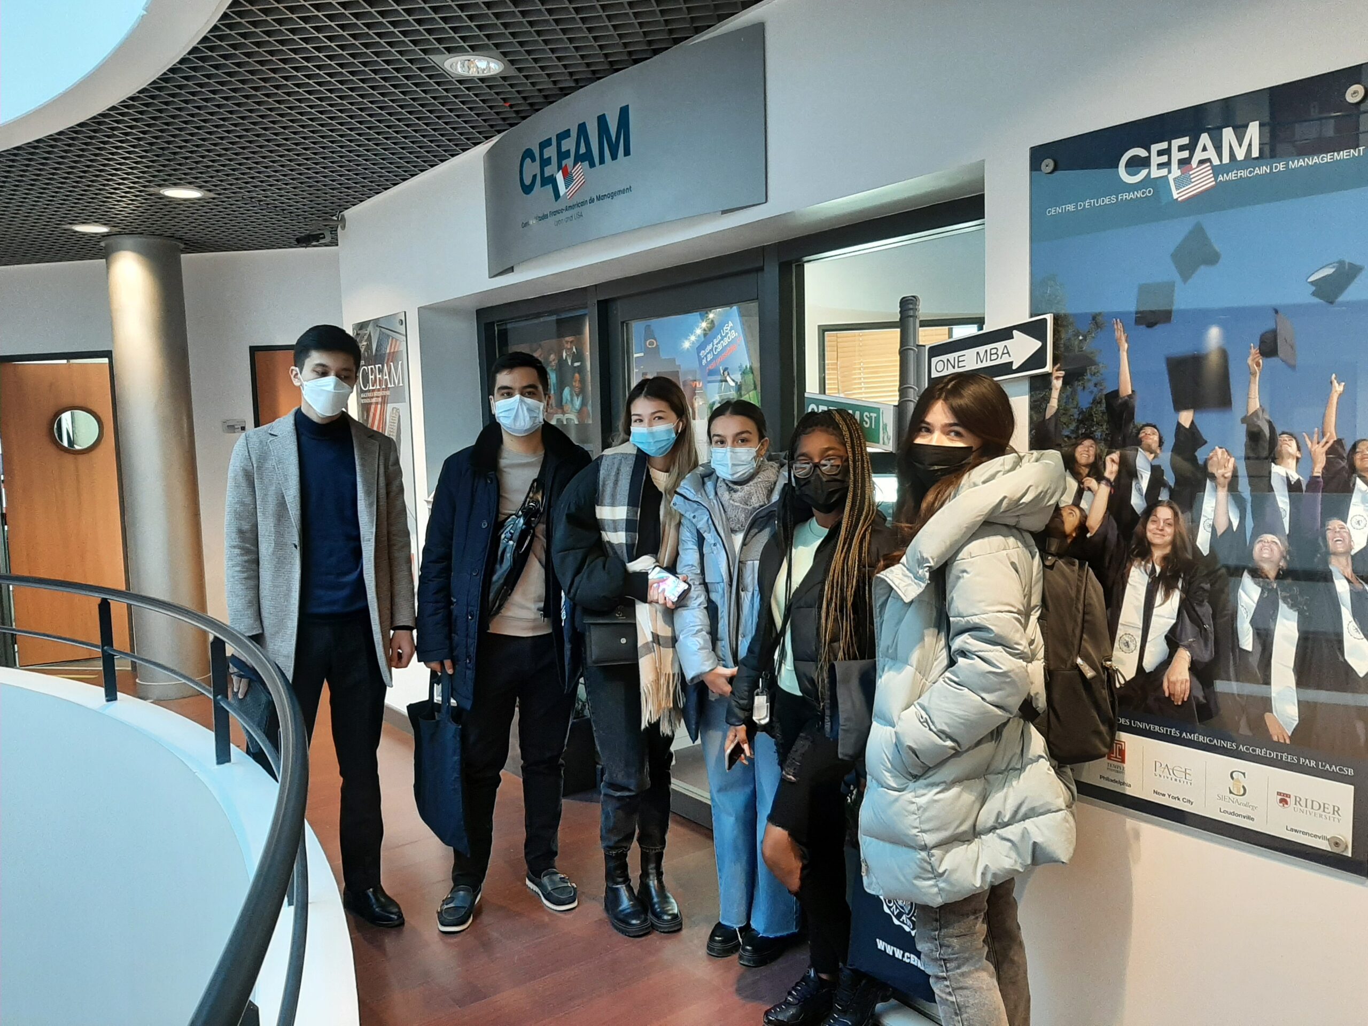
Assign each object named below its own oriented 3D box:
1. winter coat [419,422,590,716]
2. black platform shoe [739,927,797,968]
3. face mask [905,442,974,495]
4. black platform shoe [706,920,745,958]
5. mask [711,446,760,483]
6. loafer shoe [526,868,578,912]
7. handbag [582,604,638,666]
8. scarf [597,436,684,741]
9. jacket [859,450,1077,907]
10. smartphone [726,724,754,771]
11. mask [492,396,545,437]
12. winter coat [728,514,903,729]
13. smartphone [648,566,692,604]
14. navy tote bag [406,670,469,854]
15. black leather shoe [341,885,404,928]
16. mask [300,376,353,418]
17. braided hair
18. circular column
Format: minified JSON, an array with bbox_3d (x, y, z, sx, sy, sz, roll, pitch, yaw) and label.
[{"bbox_3d":[-0.566,0.160,3.230,0.550,0.890,0.330,-2,5,-7],"label":"winter coat"},{"bbox_3d":[0.249,1.213,2.981,0.100,0.105,0.270,3,6,40],"label":"black platform shoe"},{"bbox_3d":[0.526,-0.091,2.110,0.138,0.110,0.085,1,6,30],"label":"face mask"},{"bbox_3d":[0.137,1.208,3.066,0.100,0.105,0.270,0,5,14],"label":"black platform shoe"},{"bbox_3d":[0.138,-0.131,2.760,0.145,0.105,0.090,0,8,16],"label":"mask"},{"bbox_3d":[-0.446,1.204,3.361,0.105,0.095,0.280,-4,5,-25],"label":"loafer shoe"},{"bbox_3d":[-0.181,0.348,2.920,0.210,0.180,0.080,-4,5,-15],"label":"handbag"},{"bbox_3d":[-0.128,0.211,2.960,0.260,0.810,0.230,-3,5,-16],"label":"scarf"},{"bbox_3d":[0.642,0.350,2.300,0.420,0.960,0.520,-3,5,-21],"label":"jacket"},{"bbox_3d":[0.147,0.590,2.630,0.009,0.073,0.150,22,46,27],"label":"smartphone"},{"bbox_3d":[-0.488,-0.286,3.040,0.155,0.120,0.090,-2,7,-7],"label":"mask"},{"bbox_3d":[0.330,0.265,2.530,0.480,0.510,0.320,2,6,36],"label":"winter coat"},{"bbox_3d":[-0.052,0.201,2.890,0.152,0.011,0.074,28,59,37],"label":"smartphone"},{"bbox_3d":[-0.743,0.750,3.100,0.100,0.530,0.320,-4,6,-31],"label":"navy tote bag"},{"bbox_3d":[-0.967,1.223,3.190,0.270,0.100,0.100,2,6,37],"label":"black leather shoe"},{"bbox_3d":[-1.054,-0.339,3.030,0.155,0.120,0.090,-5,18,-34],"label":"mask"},{"bbox_3d":[0.369,0.091,2.600,0.240,0.700,0.270,0,5,19],"label":"braided hair"},{"bbox_3d":[-3.104,-0.241,6.059,0.400,2.660,0.400,-4,5,-27],"label":"circular column"}]

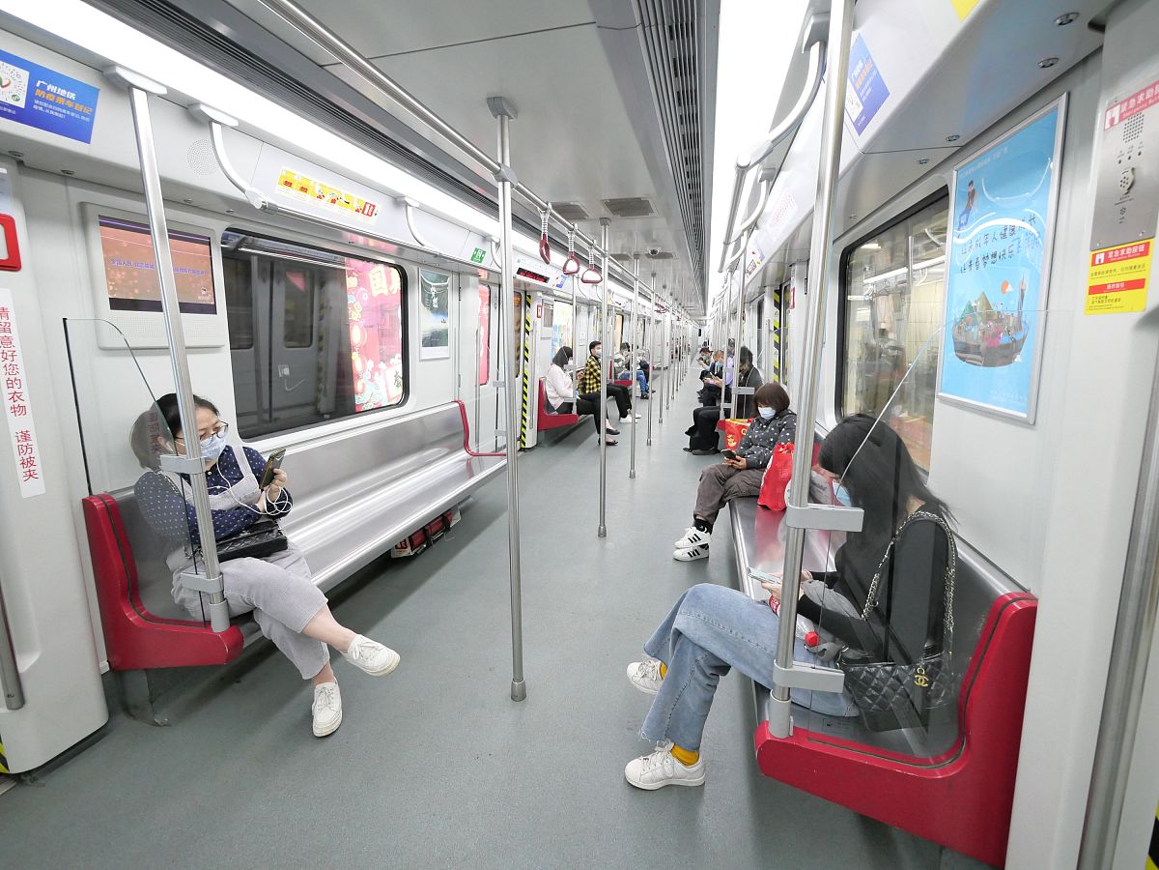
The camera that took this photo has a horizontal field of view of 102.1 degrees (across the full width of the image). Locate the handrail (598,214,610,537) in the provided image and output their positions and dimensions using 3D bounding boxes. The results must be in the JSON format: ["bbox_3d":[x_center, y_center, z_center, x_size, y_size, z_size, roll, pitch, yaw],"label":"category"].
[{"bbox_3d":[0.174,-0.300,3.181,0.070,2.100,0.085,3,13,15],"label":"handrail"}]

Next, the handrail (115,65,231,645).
[{"bbox_3d":[-1.178,-0.137,1.387,0.080,1.620,0.090,5,13,14],"label":"handrail"}]

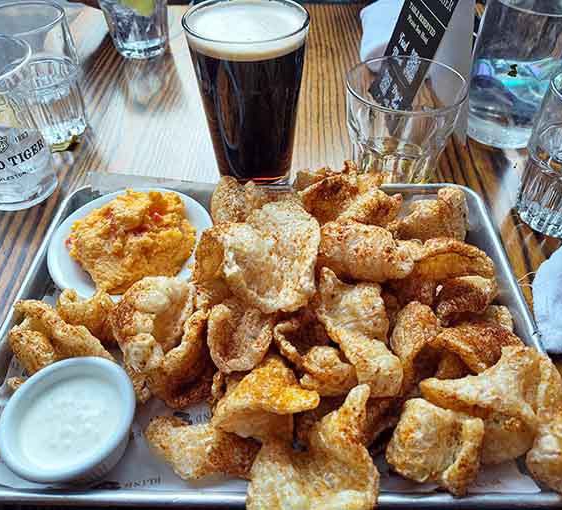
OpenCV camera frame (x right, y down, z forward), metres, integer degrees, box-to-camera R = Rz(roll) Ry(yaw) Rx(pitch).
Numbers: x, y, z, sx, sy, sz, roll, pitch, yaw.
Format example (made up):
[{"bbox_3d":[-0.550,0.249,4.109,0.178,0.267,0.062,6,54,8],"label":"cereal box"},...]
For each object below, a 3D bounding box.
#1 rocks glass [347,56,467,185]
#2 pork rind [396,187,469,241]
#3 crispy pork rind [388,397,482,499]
[{"bbox_3d":[0.095,-0.098,0.376,0.089,0.095,0.089,0,48,1],"label":"rocks glass"},{"bbox_3d":[0.115,-0.030,0.343,0.053,0.037,0.032,0,48,1],"label":"pork rind"},{"bbox_3d":[0.078,0.099,0.231,0.046,0.033,0.042,0,48,1],"label":"crispy pork rind"}]

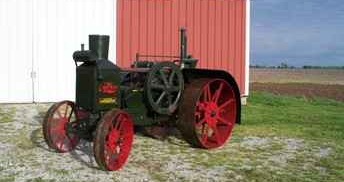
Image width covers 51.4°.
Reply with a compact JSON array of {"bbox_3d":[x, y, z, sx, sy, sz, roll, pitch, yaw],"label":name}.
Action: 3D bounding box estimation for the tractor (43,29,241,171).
[{"bbox_3d":[-0.483,-0.086,6.724,1.970,2.320,3.470,4,5,45],"label":"tractor"}]

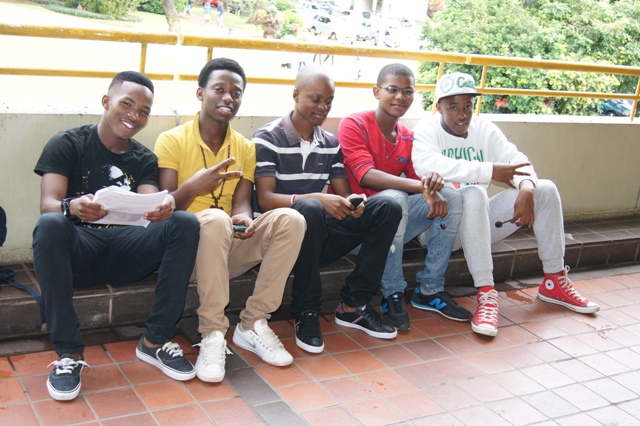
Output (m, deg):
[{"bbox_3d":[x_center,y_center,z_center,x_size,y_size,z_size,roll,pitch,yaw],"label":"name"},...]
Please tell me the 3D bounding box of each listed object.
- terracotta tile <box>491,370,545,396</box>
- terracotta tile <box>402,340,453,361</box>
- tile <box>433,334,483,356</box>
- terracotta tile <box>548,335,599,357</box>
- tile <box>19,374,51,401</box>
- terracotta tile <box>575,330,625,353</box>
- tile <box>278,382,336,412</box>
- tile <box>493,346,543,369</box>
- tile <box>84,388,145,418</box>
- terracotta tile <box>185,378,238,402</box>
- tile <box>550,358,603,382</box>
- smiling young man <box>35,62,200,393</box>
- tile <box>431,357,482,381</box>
[{"bbox_3d":[0.740,0.643,3.006,0.154,0.015,0.154,-3,19,-32],"label":"terracotta tile"},{"bbox_3d":[0.431,0.552,3.183,0.153,0.014,0.156,-3,18,-31],"label":"terracotta tile"},{"bbox_3d":[0.577,0.549,3.297,0.156,0.012,0.156,-3,19,-32],"label":"tile"},{"bbox_3d":[1.070,0.572,3.380,0.155,0.014,0.155,-3,19,-31],"label":"terracotta tile"},{"bbox_3d":[-0.865,0.560,2.560,0.154,0.015,0.154,-3,19,-32],"label":"tile"},{"bbox_3d":[1.214,0.566,3.487,0.154,0.015,0.154,-3,19,-32],"label":"terracotta tile"},{"bbox_3d":[-0.043,0.633,2.727,0.156,0.012,0.156,-3,19,-32],"label":"tile"},{"bbox_3d":[0.794,0.586,3.225,0.154,0.015,0.154,-3,19,-32],"label":"tile"},{"bbox_3d":[-0.647,0.608,2.540,0.156,0.012,0.156,-3,19,-32],"label":"tile"},{"bbox_3d":[-0.370,0.601,2.685,0.153,0.014,0.156,-3,18,-31],"label":"terracotta tile"},{"bbox_3d":[1.029,0.634,3.204,0.156,0.012,0.156,-3,19,-32],"label":"tile"},{"bbox_3d":[-0.755,0.009,2.778,0.573,0.974,0.759,-3,19,-32],"label":"smiling young man"},{"bbox_3d":[0.519,0.601,3.046,0.153,0.014,0.156,-3,18,-31],"label":"tile"}]

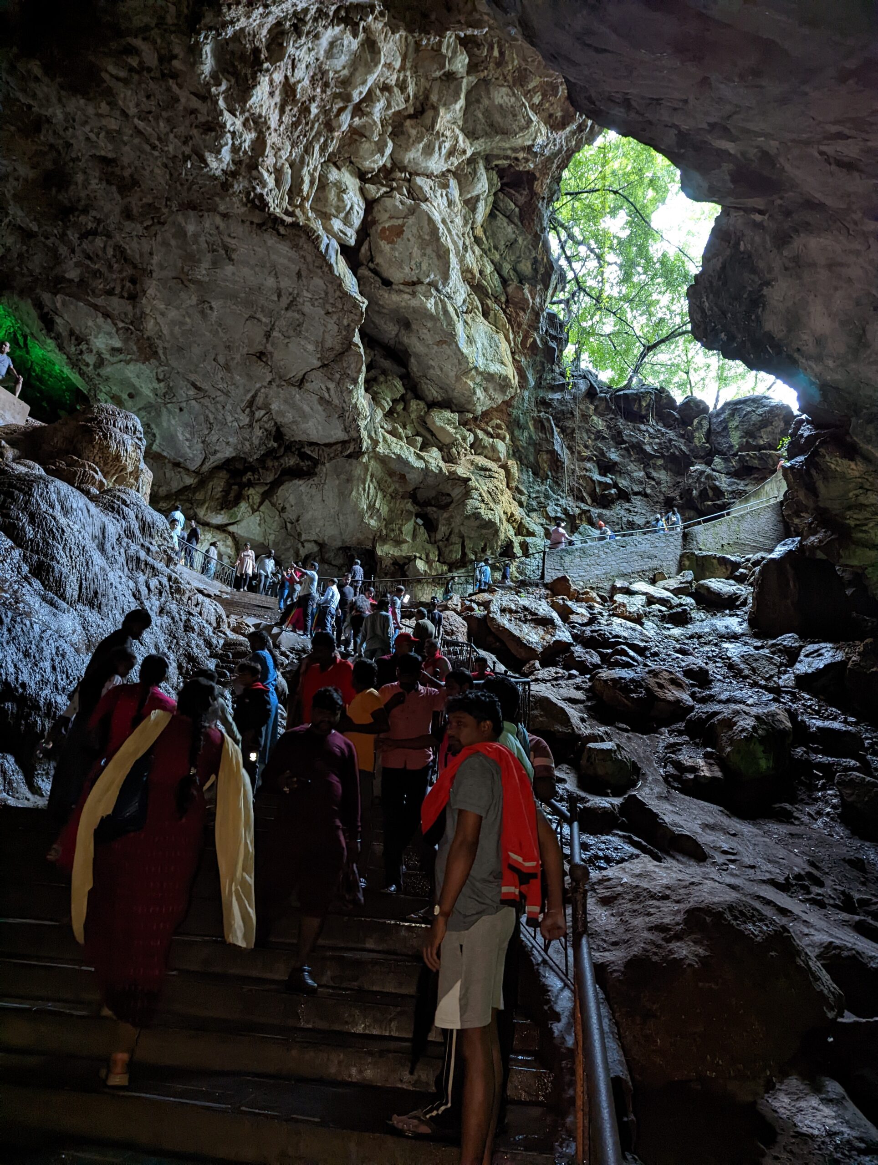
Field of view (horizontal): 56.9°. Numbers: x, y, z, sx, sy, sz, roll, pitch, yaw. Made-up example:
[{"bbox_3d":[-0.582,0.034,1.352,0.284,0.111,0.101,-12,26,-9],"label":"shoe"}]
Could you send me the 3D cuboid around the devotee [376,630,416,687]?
[{"bbox_3d":[-0.456,1.340,8.504,0.340,1.680,0.500,12,-18,-40],"label":"devotee"}]

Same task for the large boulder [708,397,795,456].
[{"bbox_3d":[15.416,-7.719,40.000,3.700,2.750,3.000,-5,-15,22],"label":"large boulder"}]

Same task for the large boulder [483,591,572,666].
[{"bbox_3d":[1.709,0.881,15.500,1.620,1.280,1.350,-1,-14,6],"label":"large boulder"}]

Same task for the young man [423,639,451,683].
[{"bbox_3d":[-0.063,1.528,9.982,0.400,1.680,0.500,12,-18,-34],"label":"young man"}]

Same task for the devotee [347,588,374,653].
[{"bbox_3d":[-1.740,0.869,18.011,0.500,1.620,0.420,-9,-17,36],"label":"devotee"}]

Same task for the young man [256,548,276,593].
[{"bbox_3d":[-5.380,-0.269,24.797,0.450,1.570,0.500,-9,-18,34],"label":"young man"}]

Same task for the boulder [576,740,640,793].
[{"bbox_3d":[1.946,2.119,9.300,0.660,0.600,0.620,-2,-14,11],"label":"boulder"}]

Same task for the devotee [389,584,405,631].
[{"bbox_3d":[-0.852,0.875,15.982,0.350,1.680,0.450,6,-16,-14],"label":"devotee"}]

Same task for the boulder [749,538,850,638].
[{"bbox_3d":[8.678,0.121,19.500,2.100,2.200,1.900,-5,-15,24],"label":"boulder"}]

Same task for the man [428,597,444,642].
[{"bbox_3d":[-0.077,1.089,16.807,0.460,1.650,0.320,-6,-15,26],"label":"man"}]

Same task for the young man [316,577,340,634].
[{"bbox_3d":[-2.559,0.686,18.607,0.420,1.650,0.500,-11,-18,40],"label":"young man"}]

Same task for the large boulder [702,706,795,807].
[{"bbox_3d":[3.591,2.026,9.400,0.950,1.100,0.900,-4,-14,20],"label":"large boulder"}]

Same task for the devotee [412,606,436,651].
[{"bbox_3d":[-0.298,1.235,13.785,0.460,1.660,0.330,12,-18,-34],"label":"devotee"}]

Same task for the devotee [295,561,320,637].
[{"bbox_3d":[-2.780,0.366,16.985,0.520,1.660,0.450,0,-15,5],"label":"devotee"}]

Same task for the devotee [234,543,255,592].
[{"bbox_3d":[-6.027,-0.433,24.795,0.600,1.580,0.350,3,-15,-5],"label":"devotee"}]

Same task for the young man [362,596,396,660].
[{"bbox_3d":[-1.063,1.056,13.684,0.550,1.670,0.400,-1,-15,10],"label":"young man"}]

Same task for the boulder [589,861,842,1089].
[{"bbox_3d":[1.717,2.507,5.200,1.350,1.100,1.400,2,-15,0],"label":"boulder"}]

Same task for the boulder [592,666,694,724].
[{"bbox_3d":[3.018,1.681,12.000,1.420,0.800,1.100,-3,-14,14],"label":"boulder"}]

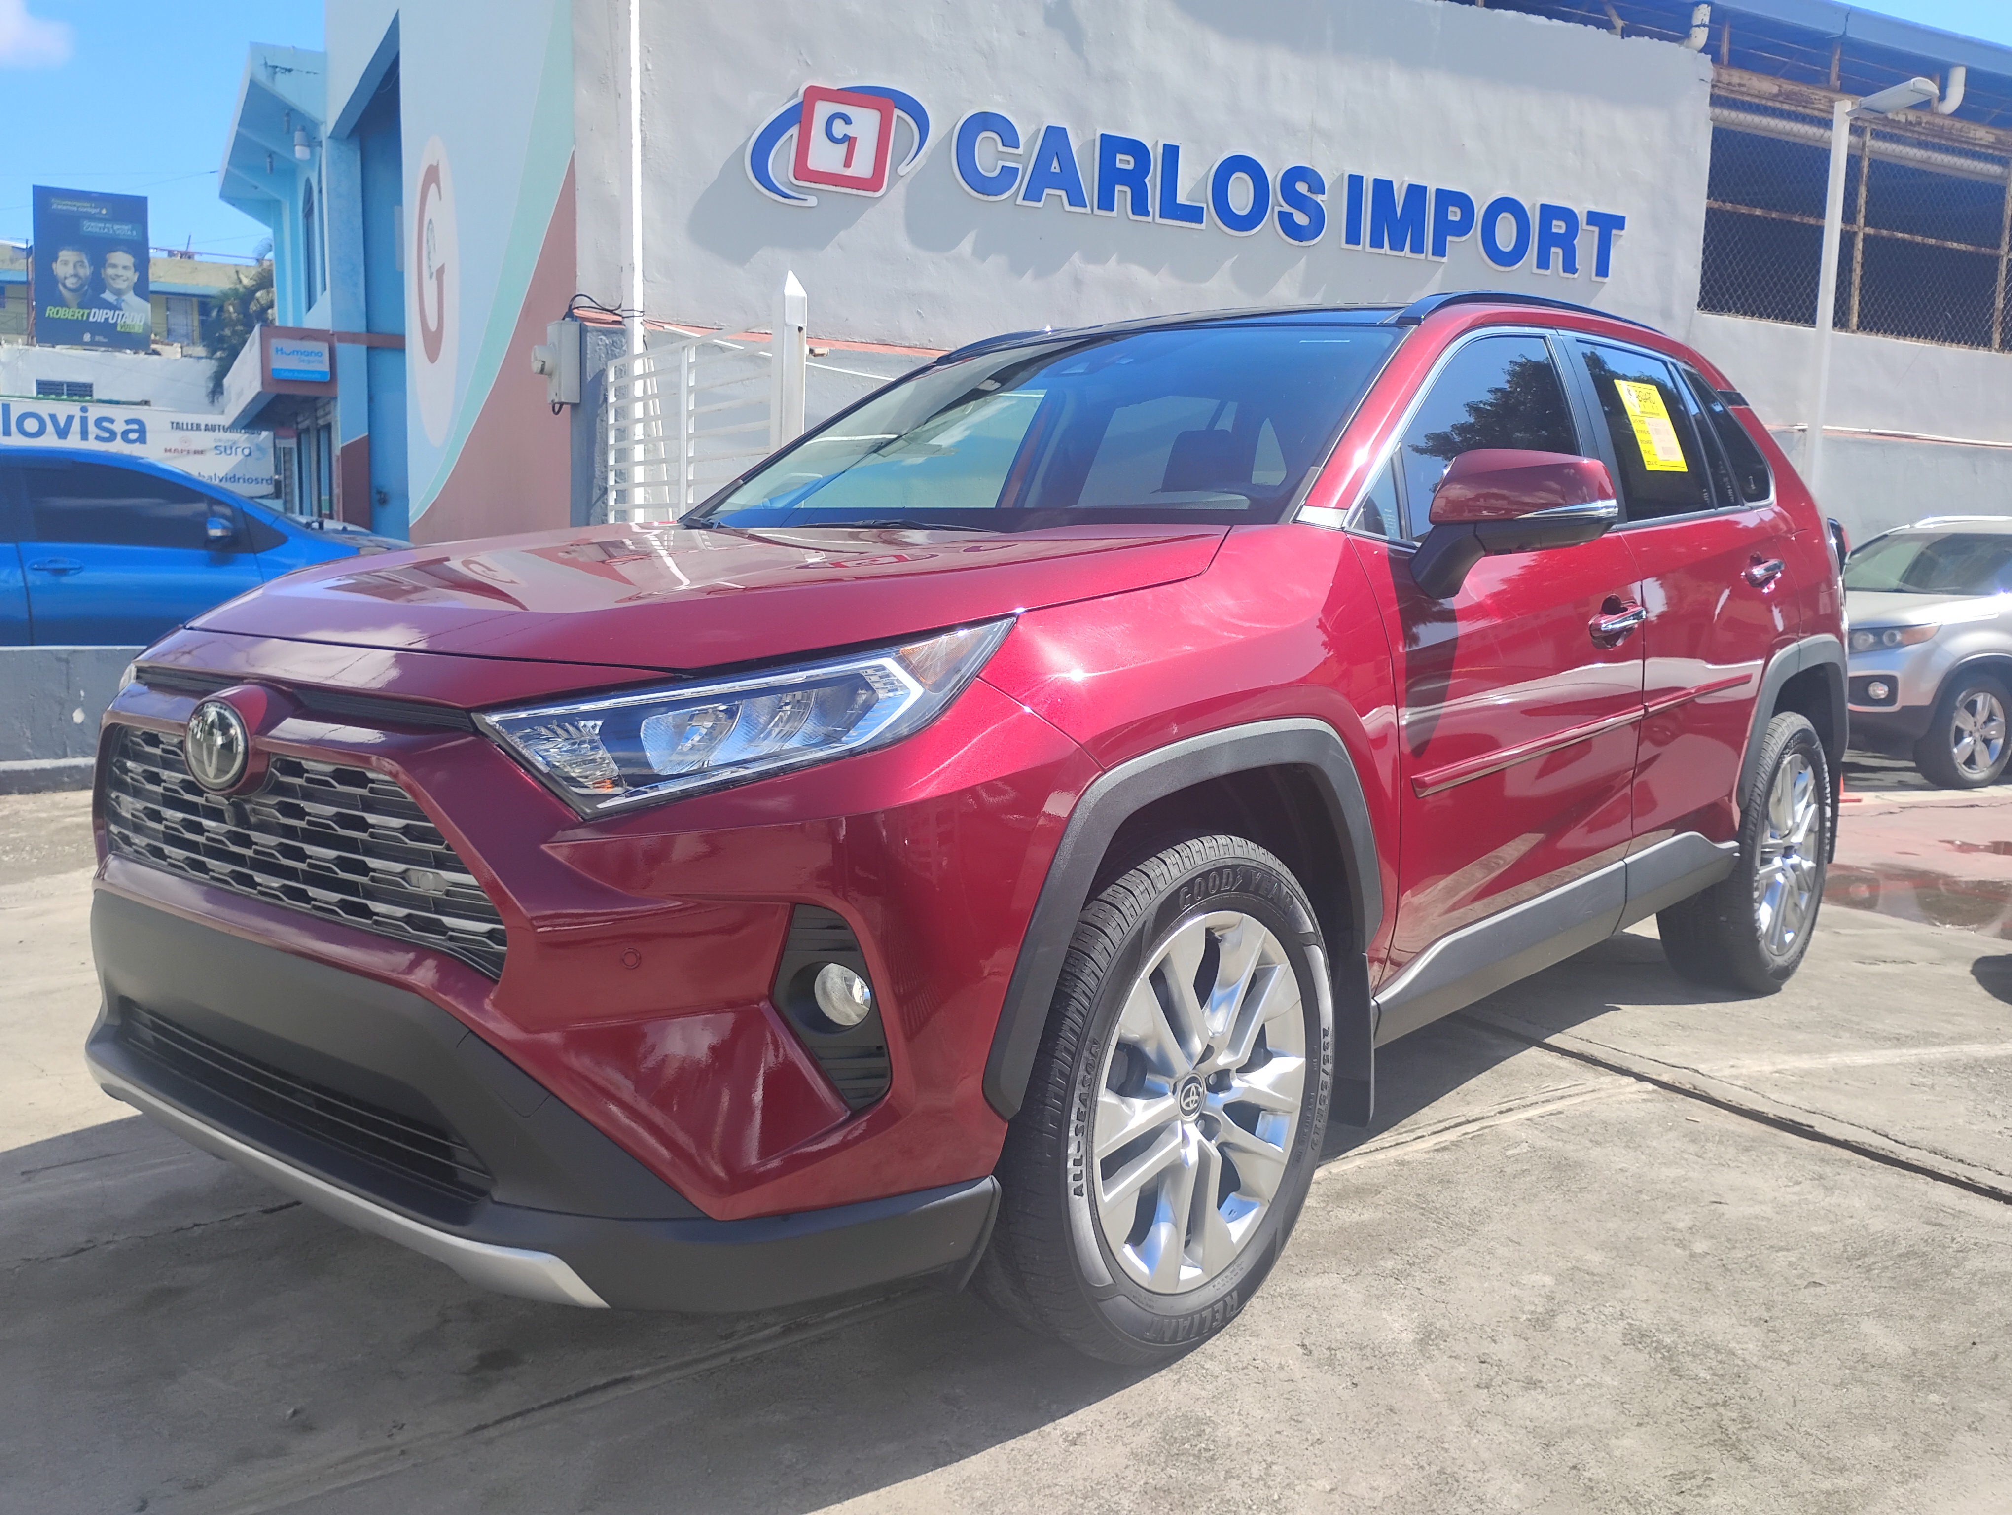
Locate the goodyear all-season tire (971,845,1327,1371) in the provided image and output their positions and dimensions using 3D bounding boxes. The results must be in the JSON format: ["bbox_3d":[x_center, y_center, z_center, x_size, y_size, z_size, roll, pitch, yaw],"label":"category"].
[{"bbox_3d":[0.195,0.456,2.303,0.245,0.735,0.740,7,9,40],"label":"goodyear all-season tire"}]

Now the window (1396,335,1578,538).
[{"bbox_3d":[0.878,-0.610,2.979,0.050,0.460,0.900,-25,-12,40],"label":"window"}]

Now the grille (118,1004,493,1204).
[{"bbox_3d":[-0.962,0.433,2.171,1.010,0.100,0.110,7,9,40],"label":"grille"}]

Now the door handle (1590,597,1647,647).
[{"bbox_3d":[1.187,-0.261,3.153,0.070,0.090,0.230,7,9,40],"label":"door handle"}]

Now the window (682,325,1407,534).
[{"bbox_3d":[0.049,-0.651,3.202,1.450,0.100,0.890,7,41,40],"label":"window"}]

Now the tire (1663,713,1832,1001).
[{"bbox_3d":[1.957,0.244,4.325,0.245,0.735,0.740,7,9,40],"label":"tire"}]

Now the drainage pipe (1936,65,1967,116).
[{"bbox_3d":[6.845,-4.831,11.800,0.130,0.340,0.240,-2,7,-26],"label":"drainage pipe"}]

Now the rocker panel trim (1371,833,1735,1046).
[{"bbox_3d":[1.142,0.325,3.287,0.120,0.230,1.800,7,9,40],"label":"rocker panel trim"}]

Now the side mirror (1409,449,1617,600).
[{"bbox_3d":[0.815,-0.377,2.620,0.235,0.240,0.260,7,9,40],"label":"side mirror"}]

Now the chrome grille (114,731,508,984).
[{"bbox_3d":[-0.976,0.084,2.107,1.130,0.260,0.120,7,9,40],"label":"chrome grille"}]

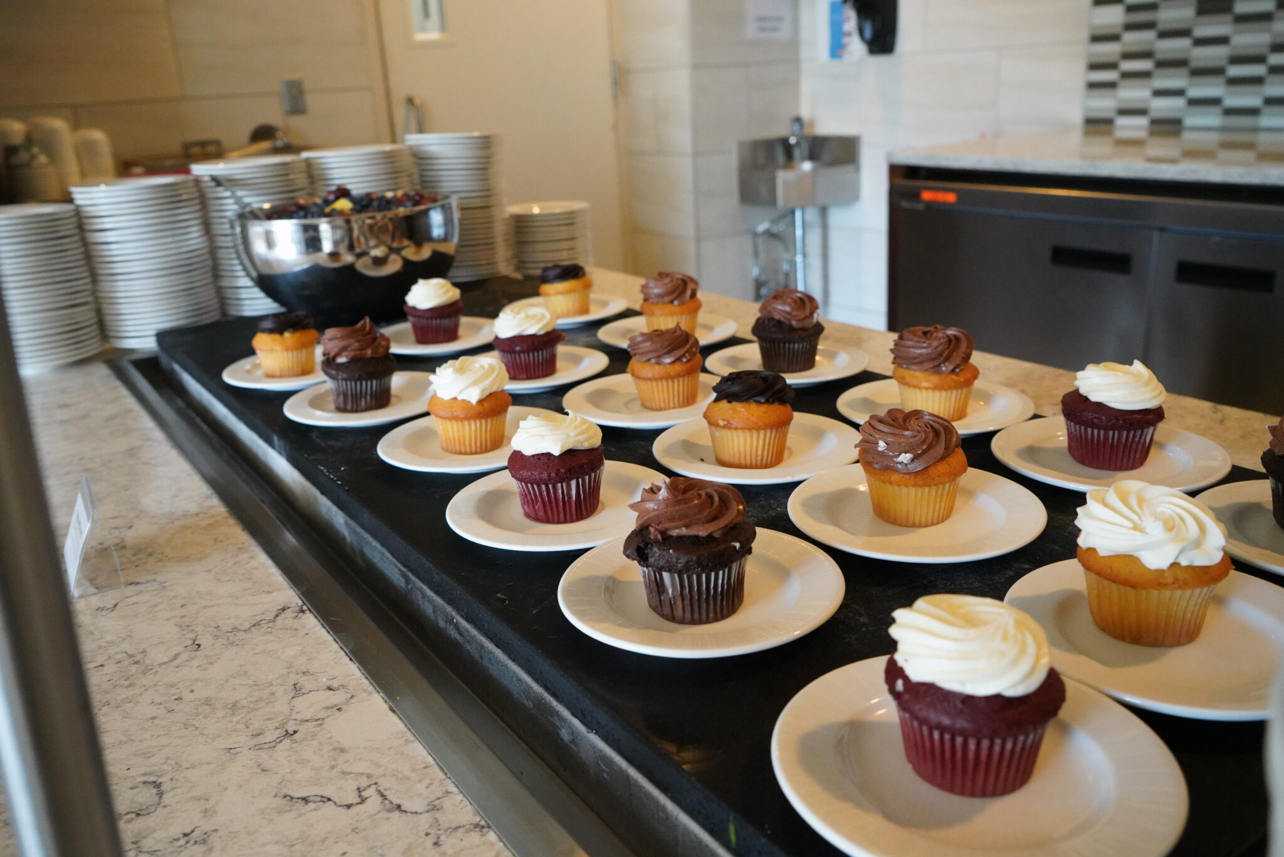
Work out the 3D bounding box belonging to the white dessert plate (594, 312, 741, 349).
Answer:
[{"bbox_3d":[0.029,-0.103,1.219,0.160,0.019,0.160,-3,18,1],"label":"white dessert plate"}]

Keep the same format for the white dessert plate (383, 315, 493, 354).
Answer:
[{"bbox_3d":[-0.250,-0.110,1.313,0.166,0.019,0.166,-3,18,0],"label":"white dessert plate"}]

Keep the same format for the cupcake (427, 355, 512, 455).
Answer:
[{"bbox_3d":[-0.143,-0.022,0.877,0.070,0.074,0.070,-3,18,1],"label":"cupcake"}]

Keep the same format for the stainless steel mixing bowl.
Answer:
[{"bbox_3d":[-0.391,-0.232,1.474,0.293,0.151,0.293,-3,18,1],"label":"stainless steel mixing bowl"}]

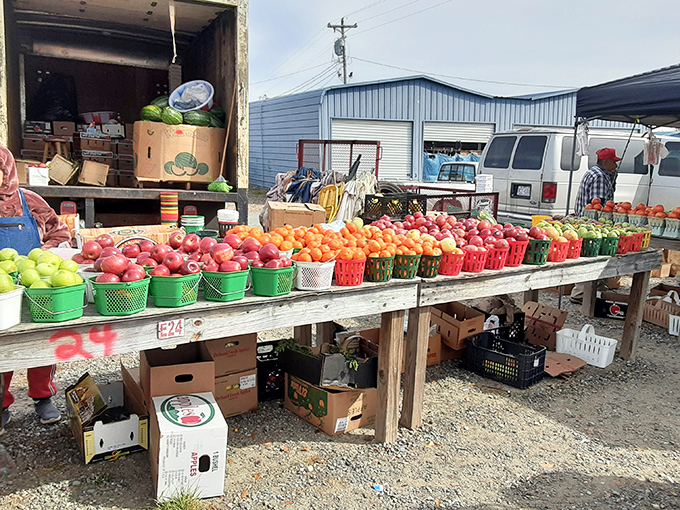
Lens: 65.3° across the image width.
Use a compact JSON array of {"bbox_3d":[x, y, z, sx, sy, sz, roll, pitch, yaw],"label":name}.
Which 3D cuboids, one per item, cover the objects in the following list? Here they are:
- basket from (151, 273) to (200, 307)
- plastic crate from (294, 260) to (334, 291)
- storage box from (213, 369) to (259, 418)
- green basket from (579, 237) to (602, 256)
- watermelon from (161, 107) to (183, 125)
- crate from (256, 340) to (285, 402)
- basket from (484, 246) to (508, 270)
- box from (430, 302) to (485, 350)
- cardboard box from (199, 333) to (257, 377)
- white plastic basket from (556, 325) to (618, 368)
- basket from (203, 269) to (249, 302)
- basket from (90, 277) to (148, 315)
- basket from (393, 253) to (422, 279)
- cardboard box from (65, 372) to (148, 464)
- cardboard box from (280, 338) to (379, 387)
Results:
[{"bbox_3d":[-0.735,0.151,2.404,0.200,0.140,0.175,6,11,22],"label":"basket"},{"bbox_3d":[-0.128,0.094,2.713,0.222,0.145,0.210,2,9,-3],"label":"plastic crate"},{"bbox_3d":[-0.768,0.796,3.319,0.338,0.230,0.431,-6,13,-35],"label":"storage box"},{"bbox_3d":[1.941,-0.063,4.072,0.160,0.140,0.160,-5,13,-33],"label":"green basket"},{"bbox_3d":[-1.726,-1.428,5.450,0.235,0.195,0.215,0,11,-11],"label":"watermelon"},{"bbox_3d":[-0.463,0.805,3.734,0.370,0.300,0.360,0,11,-13],"label":"crate"},{"bbox_3d":[0.925,0.012,3.175,0.160,0.130,0.160,-5,12,-31],"label":"basket"},{"bbox_3d":[0.900,0.543,4.260,0.275,0.240,0.415,-9,20,-33],"label":"box"},{"bbox_3d":[-0.744,0.526,3.186,0.325,0.258,0.420,-7,14,-33],"label":"cardboard box"},{"bbox_3d":[1.900,0.667,4.070,0.175,0.255,0.400,-8,13,-39],"label":"white plastic basket"},{"bbox_3d":[-0.552,0.127,2.544,0.230,0.140,0.205,-7,14,-35],"label":"basket"},{"bbox_3d":[-0.883,0.154,2.133,0.230,0.145,0.215,-1,10,-23],"label":"basket"},{"bbox_3d":[0.398,0.060,3.112,0.163,0.140,0.163,-5,13,-33],"label":"basket"},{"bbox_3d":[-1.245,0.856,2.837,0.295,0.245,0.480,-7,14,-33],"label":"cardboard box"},{"bbox_3d":[-0.051,0.625,3.213,0.400,0.175,0.470,-10,16,-41],"label":"cardboard box"}]

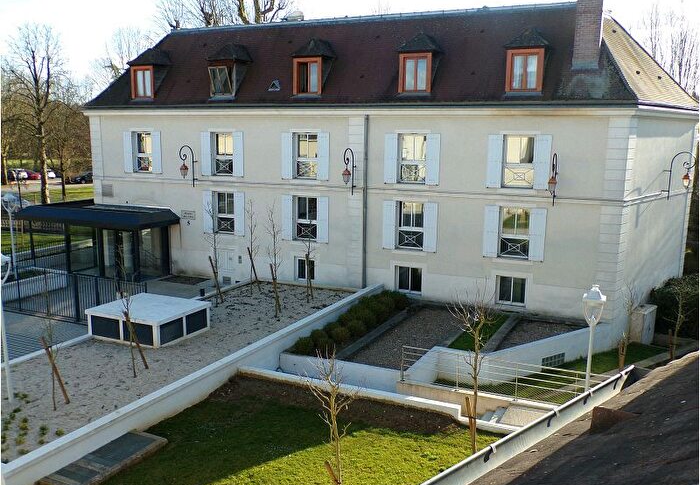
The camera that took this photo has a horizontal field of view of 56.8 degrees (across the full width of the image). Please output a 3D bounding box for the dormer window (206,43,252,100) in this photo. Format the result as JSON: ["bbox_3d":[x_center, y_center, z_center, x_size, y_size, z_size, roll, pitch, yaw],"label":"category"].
[{"bbox_3d":[-5.256,-7.601,28.837,1.544,2.393,1.737,5,10,23],"label":"dormer window"}]

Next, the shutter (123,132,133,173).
[{"bbox_3d":[-10.523,-4.295,30.768,0.524,1.930,0.045,5,10,23],"label":"shutter"}]

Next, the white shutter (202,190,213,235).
[{"bbox_3d":[-6.444,-1.372,29.404,0.524,1.930,0.045,5,10,23],"label":"white shutter"}]

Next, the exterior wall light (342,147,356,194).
[{"bbox_3d":[-0.005,-2.928,26.931,0.370,1.966,1.235,5,10,24],"label":"exterior wall light"}]

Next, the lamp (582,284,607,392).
[{"bbox_3d":[5.557,2.869,15.049,0.500,3.850,0.500,5,10,24],"label":"lamp"}]

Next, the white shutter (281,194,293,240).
[{"bbox_3d":[-2.802,-1.119,29.231,0.554,2.051,0.055,5,10,24],"label":"white shutter"}]

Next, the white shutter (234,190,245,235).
[{"bbox_3d":[-5.301,-1.349,31.140,0.578,2.115,0.050,5,10,23],"label":"white shutter"}]

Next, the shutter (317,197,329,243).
[{"bbox_3d":[-1.172,-0.983,28.494,0.554,2.051,0.055,5,10,24],"label":"shutter"}]

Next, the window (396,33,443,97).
[{"bbox_3d":[2.792,-6.941,25.331,1.544,2.393,1.737,5,10,23],"label":"window"}]

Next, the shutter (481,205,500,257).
[{"bbox_3d":[5.321,-0.407,24.278,0.524,1.930,0.045,5,10,23],"label":"shutter"}]

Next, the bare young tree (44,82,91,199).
[{"bbox_3d":[-28.274,-10.118,63.824,4.600,11.780,4.600,5,10,23],"label":"bare young tree"}]

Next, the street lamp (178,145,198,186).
[{"bbox_3d":[-7.557,-3.559,30.347,0.370,1.966,1.235,5,10,24],"label":"street lamp"}]

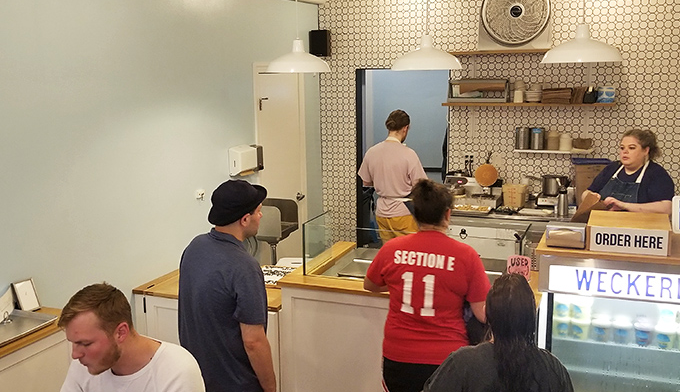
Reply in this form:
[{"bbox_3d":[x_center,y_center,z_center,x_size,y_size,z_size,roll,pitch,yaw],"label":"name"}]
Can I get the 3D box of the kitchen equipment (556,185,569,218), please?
[{"bbox_3d":[1.637,0.041,3.757,0.085,0.245,0.085,3,10,18],"label":"kitchen equipment"}]

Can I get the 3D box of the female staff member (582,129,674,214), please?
[{"bbox_3d":[1.768,0.412,3.191,0.550,1.640,0.430,9,13,42],"label":"female staff member"}]

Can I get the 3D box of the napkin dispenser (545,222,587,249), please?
[{"bbox_3d":[1.168,0.204,2.639,0.175,0.115,0.140,3,10,18],"label":"napkin dispenser"}]

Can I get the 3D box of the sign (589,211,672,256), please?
[{"bbox_3d":[1.466,0.189,2.611,0.350,0.140,0.340,3,10,18],"label":"sign"}]

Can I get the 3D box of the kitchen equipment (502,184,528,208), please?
[{"bbox_3d":[1.417,-0.004,4.122,0.185,0.185,0.185,3,10,18],"label":"kitchen equipment"}]

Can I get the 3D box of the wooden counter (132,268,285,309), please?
[{"bbox_3d":[-0.723,0.558,3.267,1.020,0.060,0.530,3,10,18],"label":"wooden counter"}]

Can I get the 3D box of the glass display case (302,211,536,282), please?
[{"bbox_3d":[0.464,0.338,3.164,1.280,0.330,0.470,3,10,18],"label":"glass display case"}]

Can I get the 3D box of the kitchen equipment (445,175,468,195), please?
[{"bbox_3d":[0.964,-0.087,4.226,0.200,0.170,0.240,3,10,18],"label":"kitchen equipment"}]

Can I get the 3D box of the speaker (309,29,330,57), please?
[{"bbox_3d":[-0.182,-1.351,4.525,0.160,0.225,0.160,1,10,6],"label":"speaker"}]

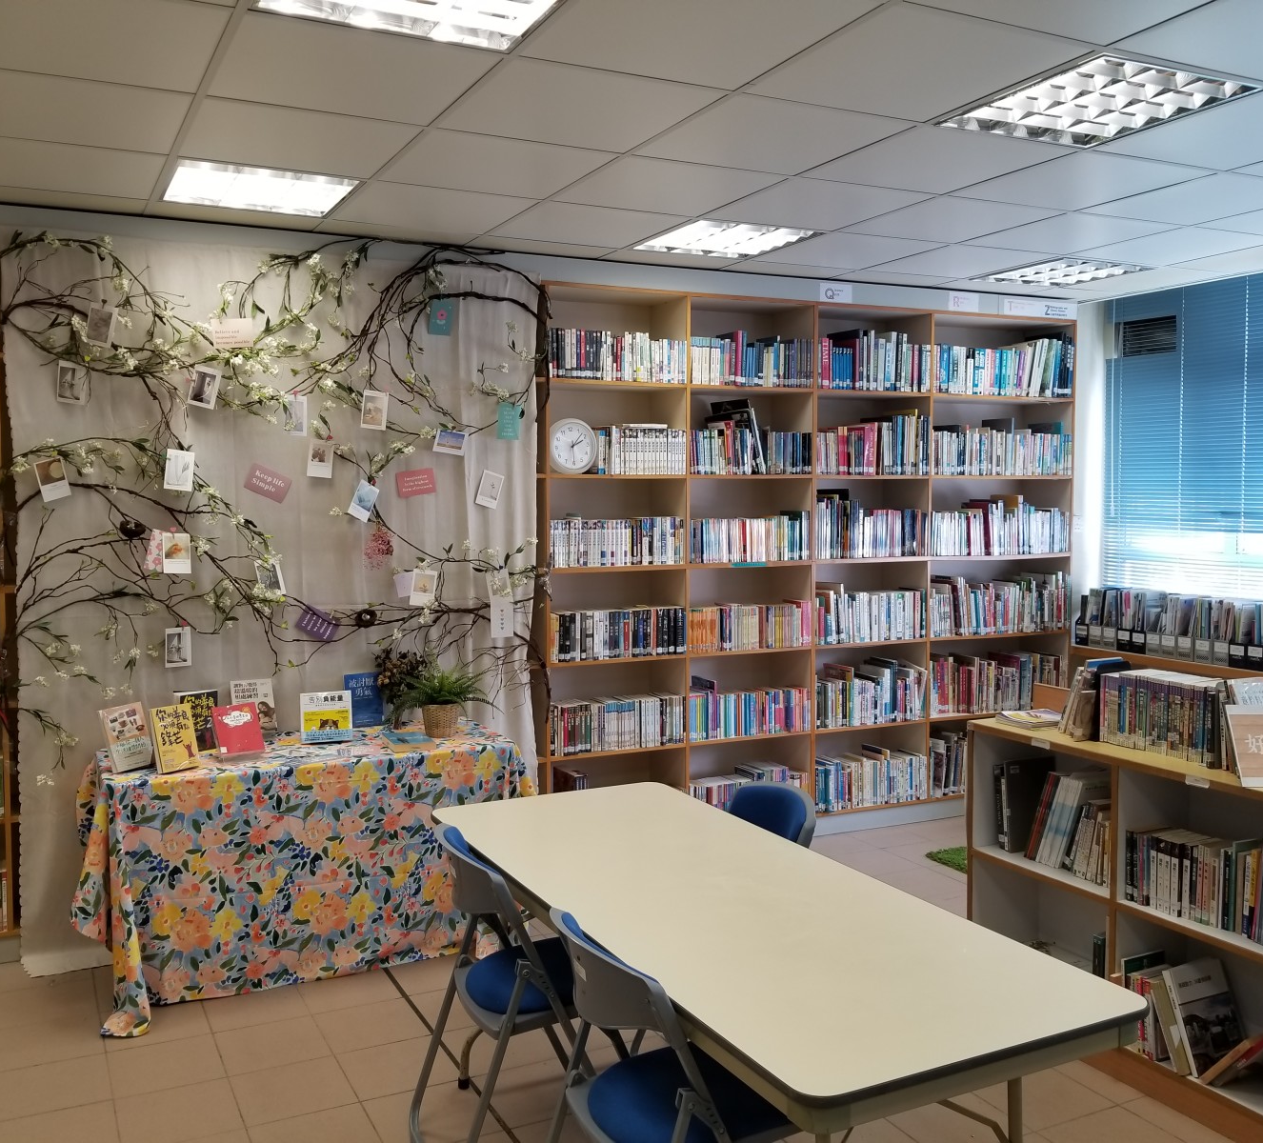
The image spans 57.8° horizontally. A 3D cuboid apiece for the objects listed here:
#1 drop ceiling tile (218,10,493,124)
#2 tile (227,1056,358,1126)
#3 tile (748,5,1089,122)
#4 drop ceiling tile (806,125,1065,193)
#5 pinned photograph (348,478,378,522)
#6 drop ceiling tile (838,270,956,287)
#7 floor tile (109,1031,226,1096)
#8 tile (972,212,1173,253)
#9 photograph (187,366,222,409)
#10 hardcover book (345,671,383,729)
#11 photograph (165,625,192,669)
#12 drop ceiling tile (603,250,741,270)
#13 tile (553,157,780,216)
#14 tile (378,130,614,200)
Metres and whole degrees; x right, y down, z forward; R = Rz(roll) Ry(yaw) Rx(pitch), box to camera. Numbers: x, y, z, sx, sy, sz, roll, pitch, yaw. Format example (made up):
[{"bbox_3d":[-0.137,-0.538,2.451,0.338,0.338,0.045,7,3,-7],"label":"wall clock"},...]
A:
[{"bbox_3d":[-0.676,-1.185,2.719,0.595,0.016,0.595,-3,5,-26],"label":"drop ceiling tile"},{"bbox_3d":[-0.986,1.511,3.330,0.303,0.010,0.303,-2,5,-26],"label":"tile"},{"bbox_3d":[0.674,-1.201,2.749,0.600,0.016,0.600,-3,5,-27],"label":"tile"},{"bbox_3d":[0.934,-1.262,3.543,0.600,0.016,0.600,-3,5,-27],"label":"drop ceiling tile"},{"bbox_3d":[-1.051,-0.276,4.517,0.090,0.141,0.006,23,-7,-26],"label":"pinned photograph"},{"bbox_3d":[1.276,-1.407,5.472,0.590,0.018,0.210,-2,4,-24],"label":"drop ceiling tile"},{"bbox_3d":[-1.371,1.462,3.379,0.303,0.010,0.303,-3,5,-26],"label":"floor tile"},{"bbox_3d":[1.741,-1.339,4.561,0.590,0.018,0.590,-2,4,-24],"label":"tile"},{"bbox_3d":[-1.589,-0.685,4.266,0.093,0.148,0.005,13,-2,-26],"label":"photograph"},{"bbox_3d":[-1.056,0.513,4.530,0.148,0.210,0.020,-3,-5,-30],"label":"hardcover book"},{"bbox_3d":[-1.698,0.286,4.291,0.089,0.150,0.005,-2,5,-26],"label":"photograph"},{"bbox_3d":[0.188,-1.381,5.051,0.600,0.015,0.250,-2,5,-26],"label":"drop ceiling tile"},{"bbox_3d":[0.109,-1.276,3.811,0.600,0.016,0.600,-3,5,-27],"label":"tile"},{"bbox_3d":[-0.415,-1.250,3.516,0.595,0.016,0.595,-3,5,-26],"label":"tile"}]

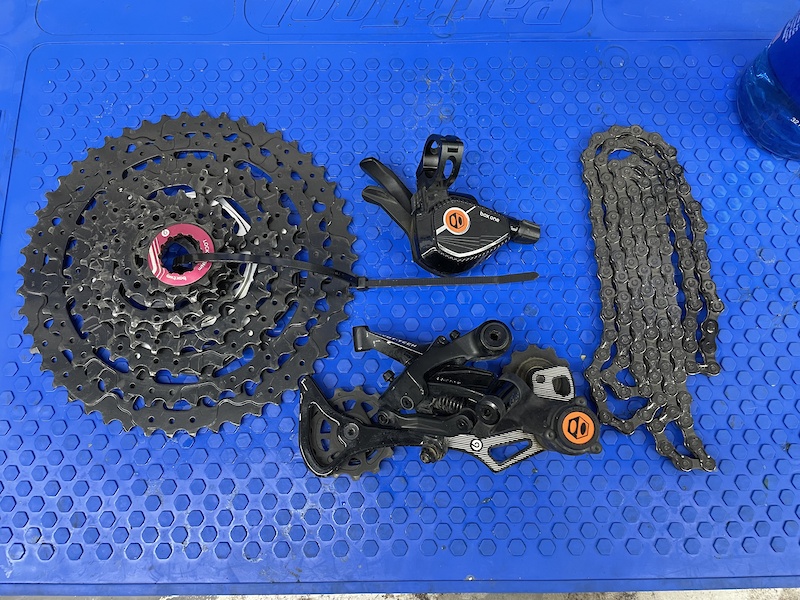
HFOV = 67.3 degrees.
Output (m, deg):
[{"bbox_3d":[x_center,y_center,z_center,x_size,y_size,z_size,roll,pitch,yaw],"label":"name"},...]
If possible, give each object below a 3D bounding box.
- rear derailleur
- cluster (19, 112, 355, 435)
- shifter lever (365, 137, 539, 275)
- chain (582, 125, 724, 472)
[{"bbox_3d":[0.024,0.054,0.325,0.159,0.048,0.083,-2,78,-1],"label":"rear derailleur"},{"bbox_3d":[-0.128,-0.025,0.345,0.204,0.042,0.204,0,78,0],"label":"cluster"},{"bbox_3d":[0.030,-0.055,0.353,0.106,0.040,0.081,0,78,0],"label":"shifter lever"},{"bbox_3d":[0.149,-0.007,0.358,0.084,0.010,0.211,0,78,0],"label":"chain"}]

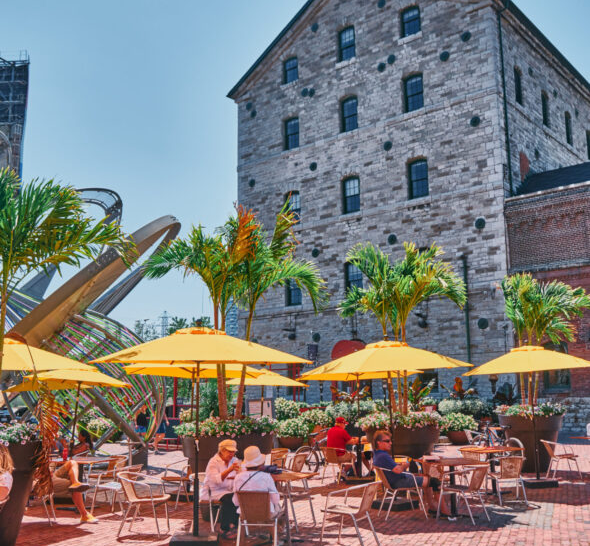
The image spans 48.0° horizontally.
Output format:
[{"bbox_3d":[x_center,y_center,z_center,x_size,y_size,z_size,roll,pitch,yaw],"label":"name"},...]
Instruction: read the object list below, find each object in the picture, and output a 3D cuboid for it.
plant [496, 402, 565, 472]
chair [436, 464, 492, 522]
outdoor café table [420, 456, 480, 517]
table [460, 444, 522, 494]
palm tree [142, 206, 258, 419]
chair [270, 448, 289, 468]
[{"bbox_3d":[5.154,3.583,14.484,1.470,1.470,1.470,-1,-10,0],"label":"plant"},{"bbox_3d":[2.369,3.097,9.378,0.560,0.740,0.570,10,-16,-43],"label":"chair"},{"bbox_3d":[2.195,3.028,9.271,0.770,0.745,0.770,5,-11,-31],"label":"outdoor café table"},{"bbox_3d":[3.286,3.308,11.034,0.790,0.740,0.790,1,-10,-9],"label":"table"},{"bbox_3d":[-1.433,0.620,10.054,1.660,3.220,1.500,-1,-10,0],"label":"palm tree"},{"bbox_3d":[-0.277,3.525,11.861,0.560,0.750,0.570,-6,-12,30],"label":"chair"}]

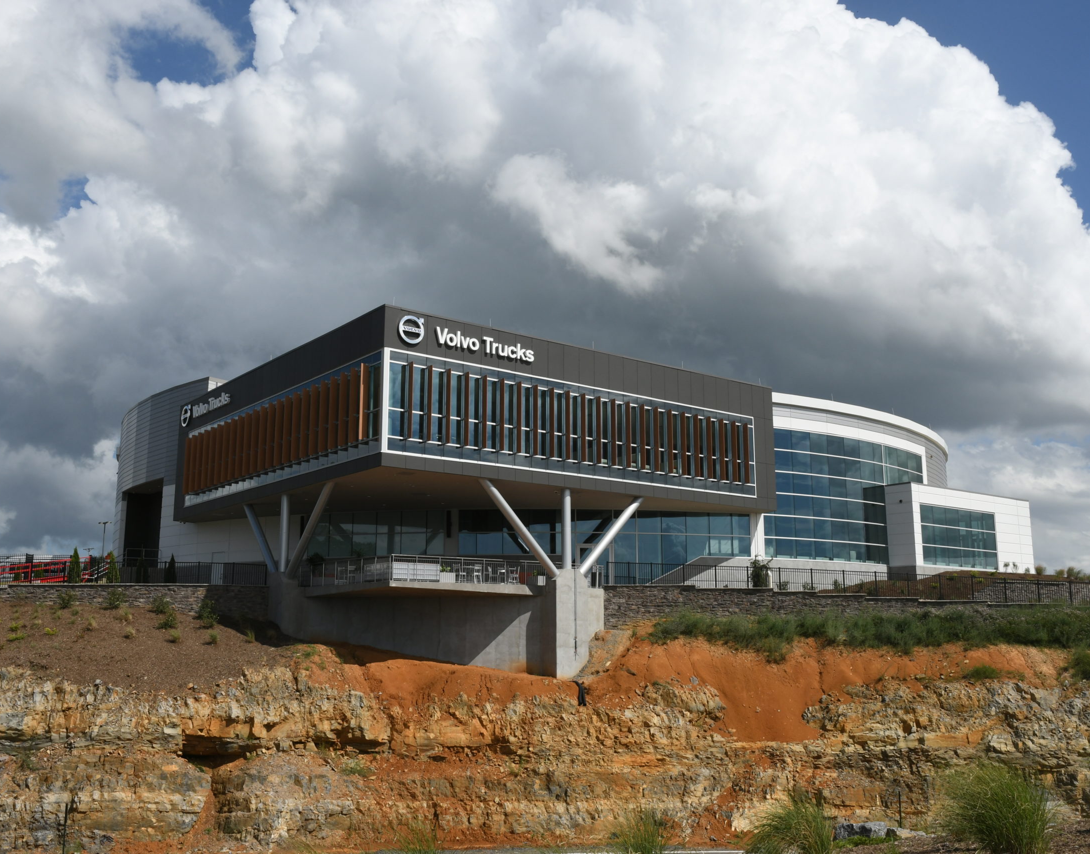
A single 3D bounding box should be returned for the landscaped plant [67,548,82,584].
[{"bbox_3d":[-24.246,7.188,55.000,0.700,1.980,0.700,0,-12,0],"label":"landscaped plant"}]

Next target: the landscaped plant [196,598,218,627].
[{"bbox_3d":[-16.320,8.936,51.500,1.000,1.350,1.000,0,-12,0],"label":"landscaped plant"}]

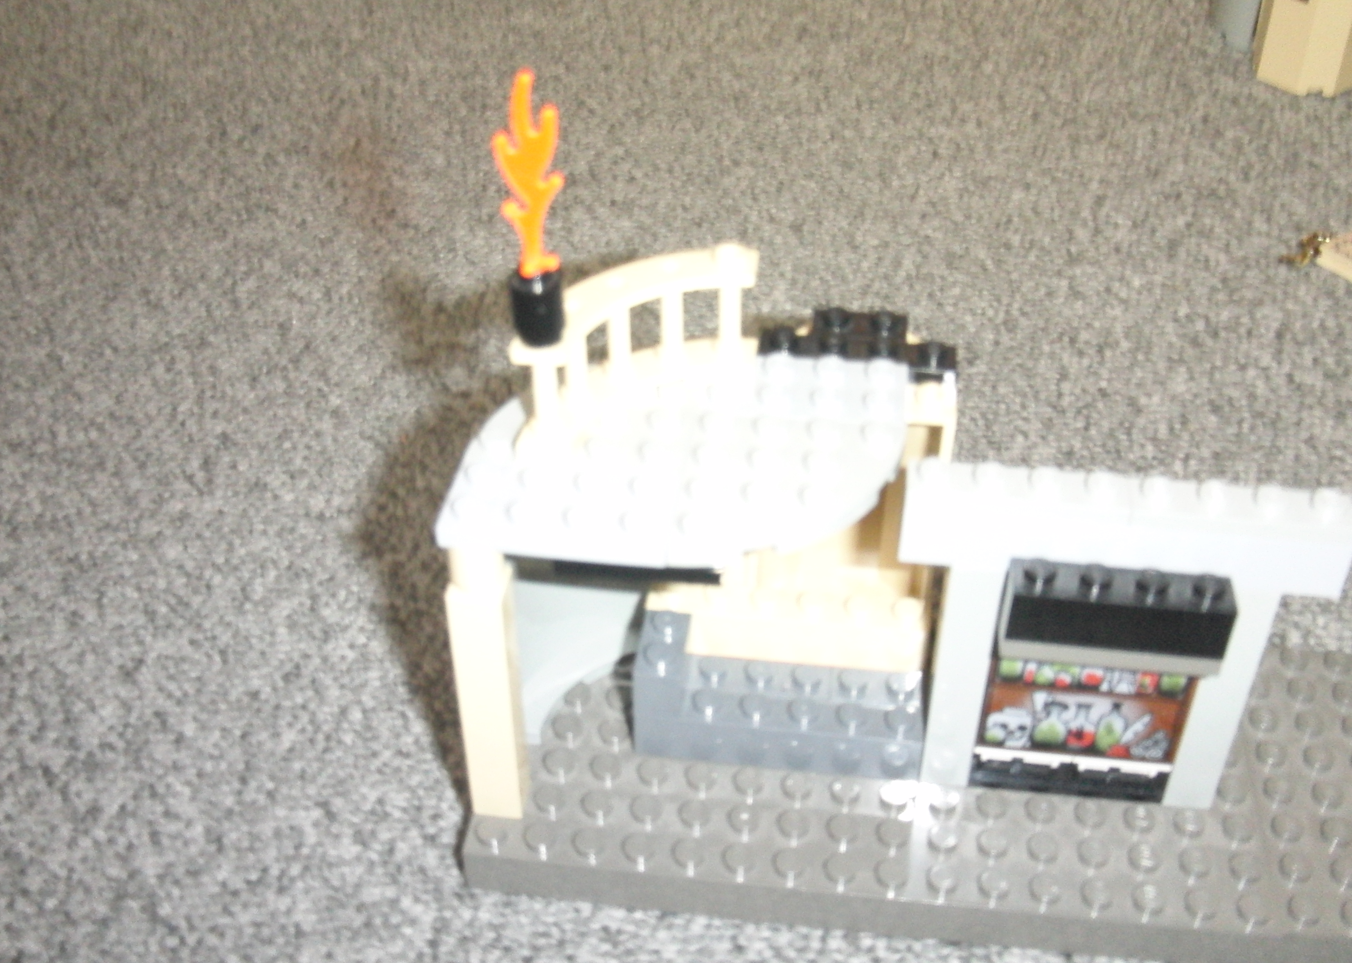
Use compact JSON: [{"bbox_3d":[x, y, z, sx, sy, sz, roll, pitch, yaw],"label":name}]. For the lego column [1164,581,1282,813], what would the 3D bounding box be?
[{"bbox_3d":[0.085,0.033,0.233,0.008,0.048,0.008,5,38,5],"label":"lego column"}]

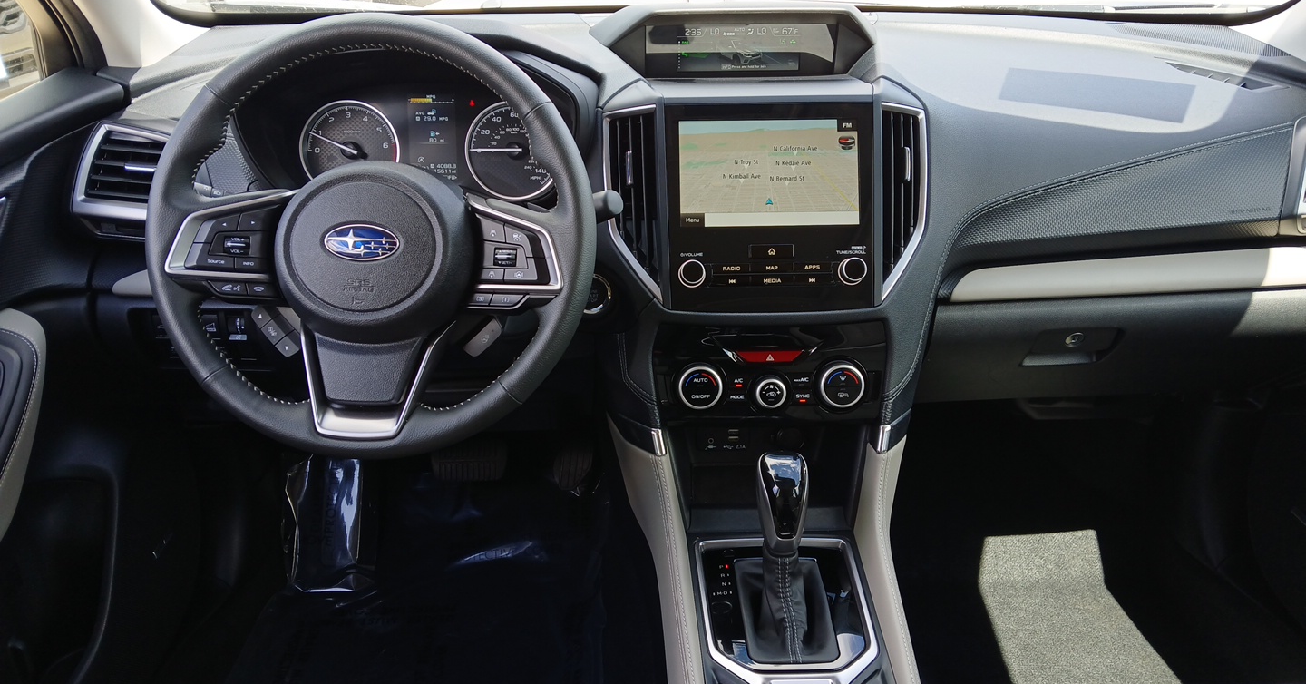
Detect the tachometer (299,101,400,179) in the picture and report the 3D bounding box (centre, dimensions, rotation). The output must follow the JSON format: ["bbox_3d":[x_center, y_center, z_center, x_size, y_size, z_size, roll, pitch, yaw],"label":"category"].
[{"bbox_3d":[-0.328,-0.209,1.065,0.107,0.106,0.025,-2,9,-1],"label":"tachometer"}]

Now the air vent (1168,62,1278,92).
[{"bbox_3d":[0.662,-0.305,1.142,0.135,0.018,0.032,22,42,26],"label":"air vent"}]

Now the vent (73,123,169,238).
[{"bbox_3d":[-0.519,-0.170,0.999,0.122,0.108,0.050,2,14,6],"label":"vent"}]

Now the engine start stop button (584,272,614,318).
[{"bbox_3d":[-0.061,-0.049,0.984,0.041,0.041,0.016,-1,9,-3],"label":"engine start stop button"}]

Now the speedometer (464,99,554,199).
[{"bbox_3d":[-0.152,-0.212,1.085,0.108,0.108,0.025,-1,9,-2],"label":"speedometer"}]

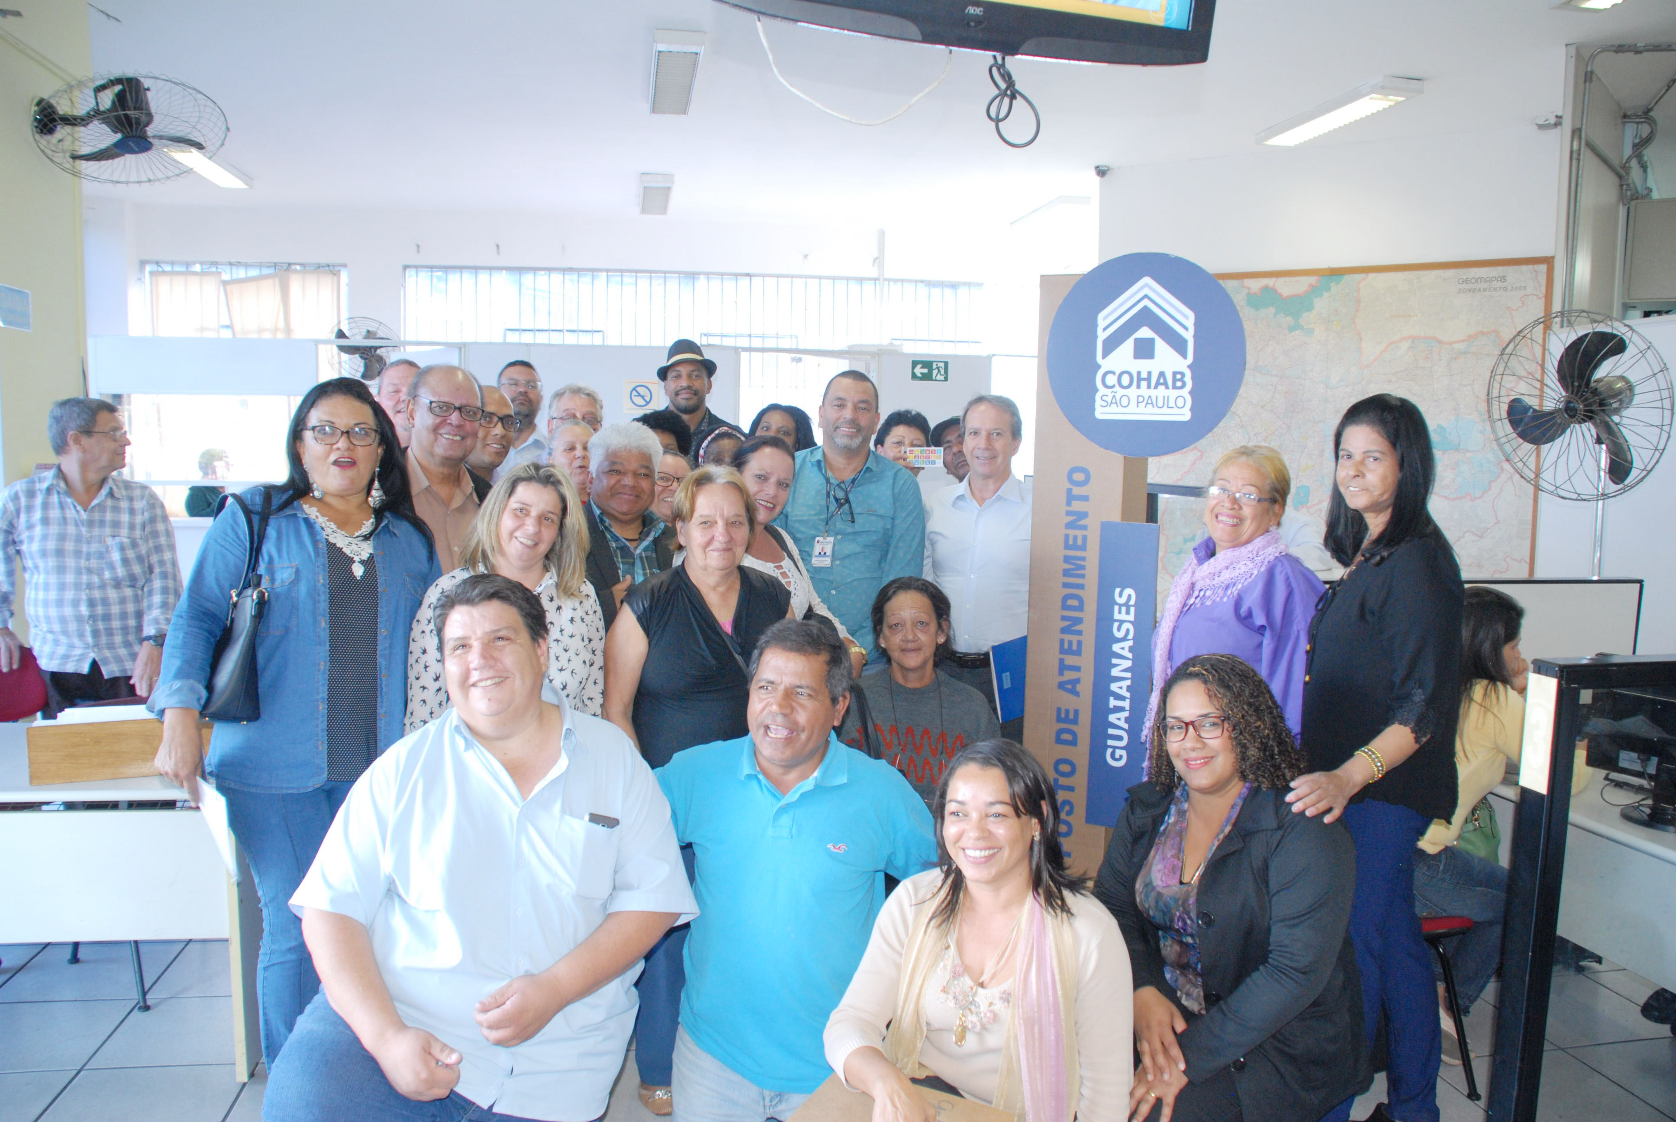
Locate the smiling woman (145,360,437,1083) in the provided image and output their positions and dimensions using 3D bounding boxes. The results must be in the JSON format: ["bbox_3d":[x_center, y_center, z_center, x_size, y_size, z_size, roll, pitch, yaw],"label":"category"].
[{"bbox_3d":[-1.131,0.442,2.725,0.570,1.663,0.380,-2,6,-25],"label":"smiling woman"}]

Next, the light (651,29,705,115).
[{"bbox_3d":[-0.853,-2.528,6.562,0.240,0.070,1.250,0,5,-10],"label":"light"}]

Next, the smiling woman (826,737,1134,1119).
[{"bbox_3d":[0.222,0.818,2.029,0.540,1.067,0.620,2,5,15],"label":"smiling woman"}]

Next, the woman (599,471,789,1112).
[{"bbox_3d":[-0.306,0.532,2.817,0.480,1.483,0.340,0,5,-7],"label":"woman"}]

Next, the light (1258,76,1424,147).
[{"bbox_3d":[2.839,-2.549,7.179,0.240,0.070,1.250,0,5,-10],"label":"light"}]

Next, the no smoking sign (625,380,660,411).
[{"bbox_3d":[-1.171,-0.983,7.500,0.205,0.200,0.005,0,5,-10],"label":"no smoking sign"}]

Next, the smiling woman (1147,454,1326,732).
[{"bbox_3d":[0.949,0.493,3.070,0.360,1.541,0.480,-5,7,-45],"label":"smiling woman"}]

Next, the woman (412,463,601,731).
[{"bbox_3d":[-0.751,0.522,2.887,0.480,1.483,0.340,-1,5,-18],"label":"woman"}]

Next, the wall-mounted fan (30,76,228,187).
[{"bbox_3d":[-2.482,-1.560,4.413,0.620,0.330,0.600,-3,-16,-10],"label":"wall-mounted fan"}]

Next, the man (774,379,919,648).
[{"bbox_3d":[0.035,0.326,3.679,0.510,1.745,0.330,1,5,7],"label":"man"}]

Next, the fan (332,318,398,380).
[{"bbox_3d":[-3.818,-1.694,10.150,0.600,0.600,0.380,1,12,0],"label":"fan"}]

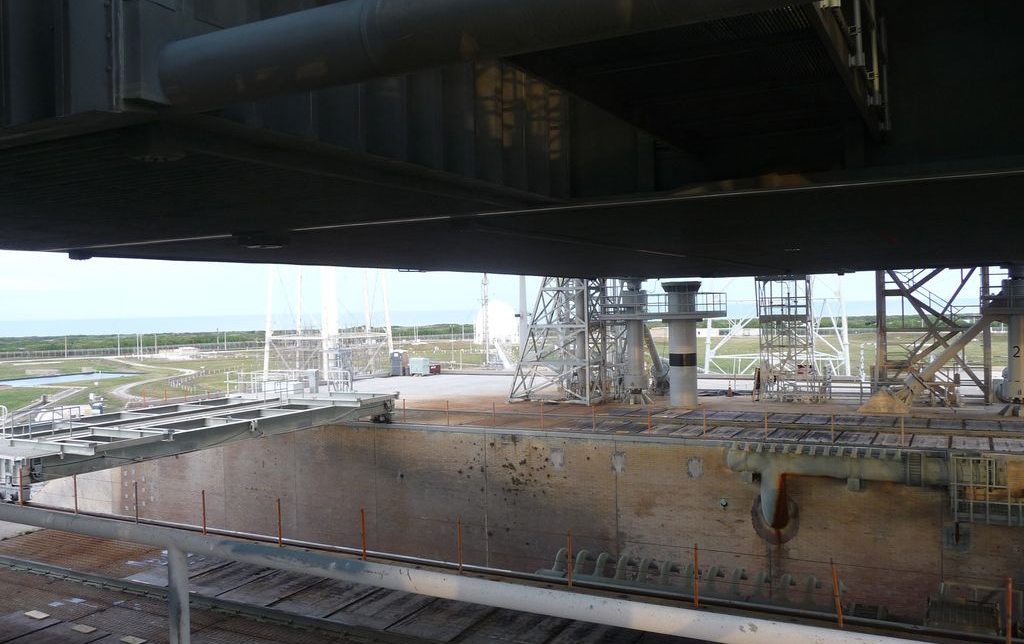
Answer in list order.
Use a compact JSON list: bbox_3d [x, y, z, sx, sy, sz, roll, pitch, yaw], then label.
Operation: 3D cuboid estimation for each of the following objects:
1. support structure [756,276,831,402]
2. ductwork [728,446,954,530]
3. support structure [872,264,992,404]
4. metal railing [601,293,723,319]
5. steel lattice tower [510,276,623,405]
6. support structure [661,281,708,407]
[{"bbox_3d":[14.997,0.766,44.683,3.300,6.900,2.800,-1,1,27],"label":"support structure"},{"bbox_3d":[11.603,6.131,29.935,7.550,3.050,1.150,-1,1,27],"label":"ductwork"},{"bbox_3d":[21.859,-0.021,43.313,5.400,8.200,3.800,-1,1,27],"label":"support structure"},{"bbox_3d":[8.160,-0.810,44.457,5.930,1.380,3.500,-1,1,27],"label":"metal railing"},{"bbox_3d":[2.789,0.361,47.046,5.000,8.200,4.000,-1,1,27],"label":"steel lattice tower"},{"bbox_3d":[9.072,1.122,43.715,2.100,6.500,2.100,-1,1,27],"label":"support structure"}]

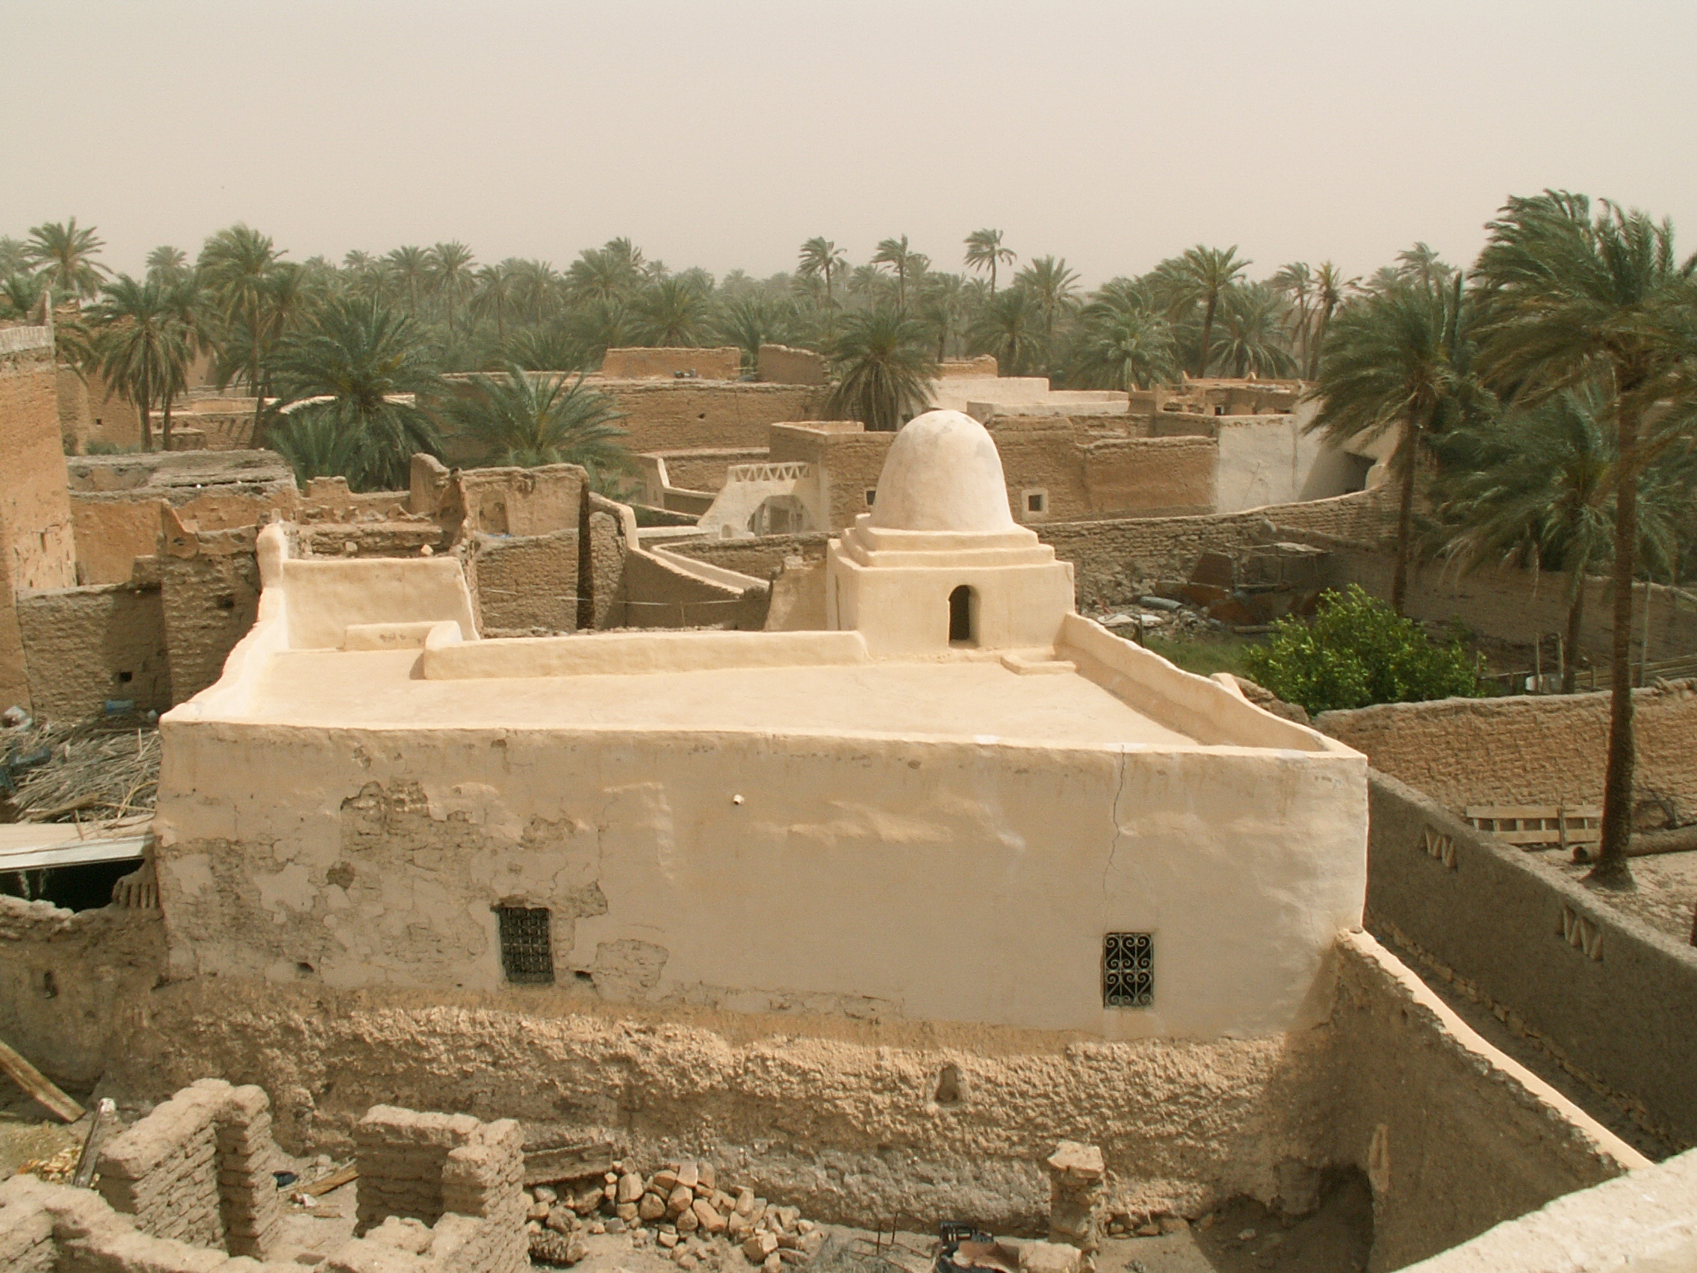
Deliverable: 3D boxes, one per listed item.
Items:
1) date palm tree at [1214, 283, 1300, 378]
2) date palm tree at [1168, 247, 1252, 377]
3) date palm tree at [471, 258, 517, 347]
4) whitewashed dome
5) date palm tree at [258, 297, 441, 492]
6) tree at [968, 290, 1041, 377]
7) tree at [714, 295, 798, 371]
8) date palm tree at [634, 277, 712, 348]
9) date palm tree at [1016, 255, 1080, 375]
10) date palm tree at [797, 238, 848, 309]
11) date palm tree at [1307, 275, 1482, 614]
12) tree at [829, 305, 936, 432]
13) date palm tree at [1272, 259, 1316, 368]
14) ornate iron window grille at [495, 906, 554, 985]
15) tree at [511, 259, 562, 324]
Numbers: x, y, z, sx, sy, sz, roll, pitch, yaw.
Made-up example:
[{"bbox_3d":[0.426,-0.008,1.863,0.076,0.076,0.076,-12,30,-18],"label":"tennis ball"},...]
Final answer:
[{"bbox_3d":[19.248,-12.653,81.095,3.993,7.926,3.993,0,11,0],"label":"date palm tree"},{"bbox_3d":[21.309,-16.972,101.675,4.855,12.175,4.855,0,12,0],"label":"date palm tree"},{"bbox_3d":[-33.483,-29.480,162.401,4.879,11.907,4.879,0,12,0],"label":"date palm tree"},{"bbox_3d":[1.145,-2.056,20.700,1.787,1.334,1.787,-2,11,-8],"label":"whitewashed dome"},{"bbox_3d":[-14.884,-6.636,51.704,5.419,7.084,5.419,0,11,0],"label":"date palm tree"},{"bbox_3d":[10.374,-18.403,114.656,5.110,9.684,5.110,0,12,0],"label":"tree"},{"bbox_3d":[-5.819,-16.953,108.829,5.651,9.221,5.651,0,12,0],"label":"tree"},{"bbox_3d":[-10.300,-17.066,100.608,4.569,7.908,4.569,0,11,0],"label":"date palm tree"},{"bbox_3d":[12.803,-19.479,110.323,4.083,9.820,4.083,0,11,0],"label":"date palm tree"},{"bbox_3d":[-2.358,-29.415,157.307,4.850,13.856,4.850,0,12,0],"label":"date palm tree"},{"bbox_3d":[14.660,-5.029,45.907,4.822,9.211,4.822,0,11,0],"label":"date palm tree"},{"bbox_3d":[1.567,-11.128,81.442,5.380,8.982,5.380,0,12,0],"label":"tree"},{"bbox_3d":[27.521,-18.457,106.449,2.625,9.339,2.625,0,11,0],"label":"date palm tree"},{"bbox_3d":[-3.560,3.421,19.000,0.573,0.886,0.060,1,12,6],"label":"ornate iron window grille"},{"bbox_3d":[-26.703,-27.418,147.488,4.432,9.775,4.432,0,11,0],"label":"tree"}]

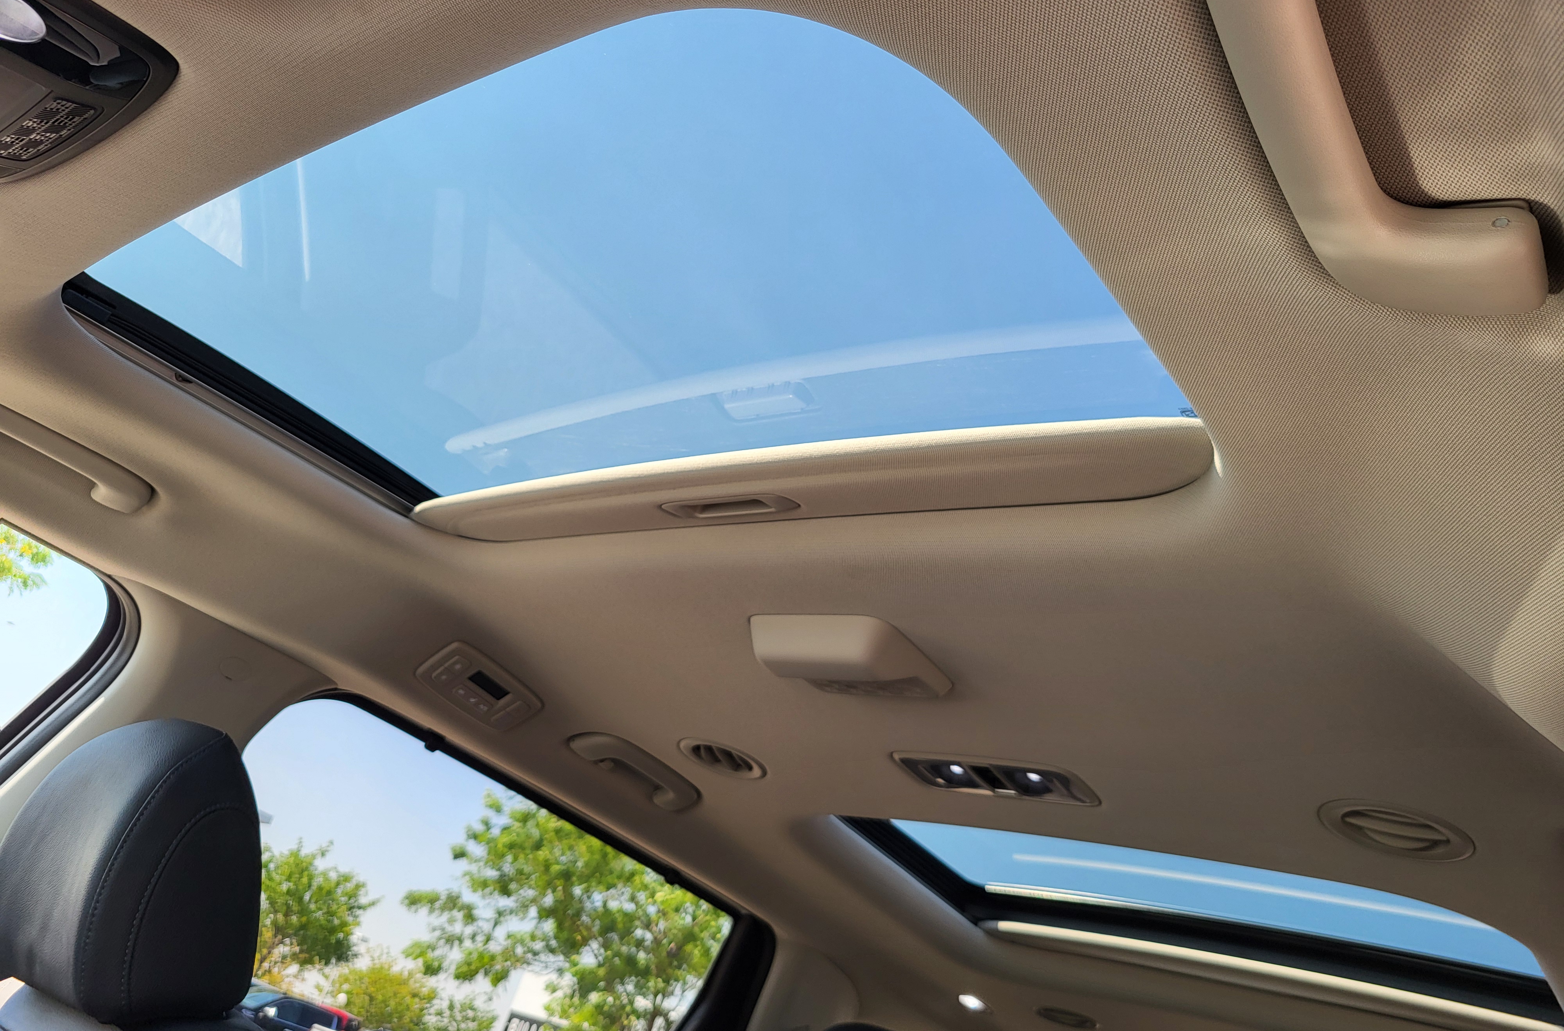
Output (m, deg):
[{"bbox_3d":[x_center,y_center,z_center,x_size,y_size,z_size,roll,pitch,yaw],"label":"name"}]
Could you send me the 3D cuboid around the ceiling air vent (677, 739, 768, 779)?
[{"bbox_3d":[-0.076,0.314,1.532,0.122,0.025,0.122,-8,-40,40],"label":"ceiling air vent"}]

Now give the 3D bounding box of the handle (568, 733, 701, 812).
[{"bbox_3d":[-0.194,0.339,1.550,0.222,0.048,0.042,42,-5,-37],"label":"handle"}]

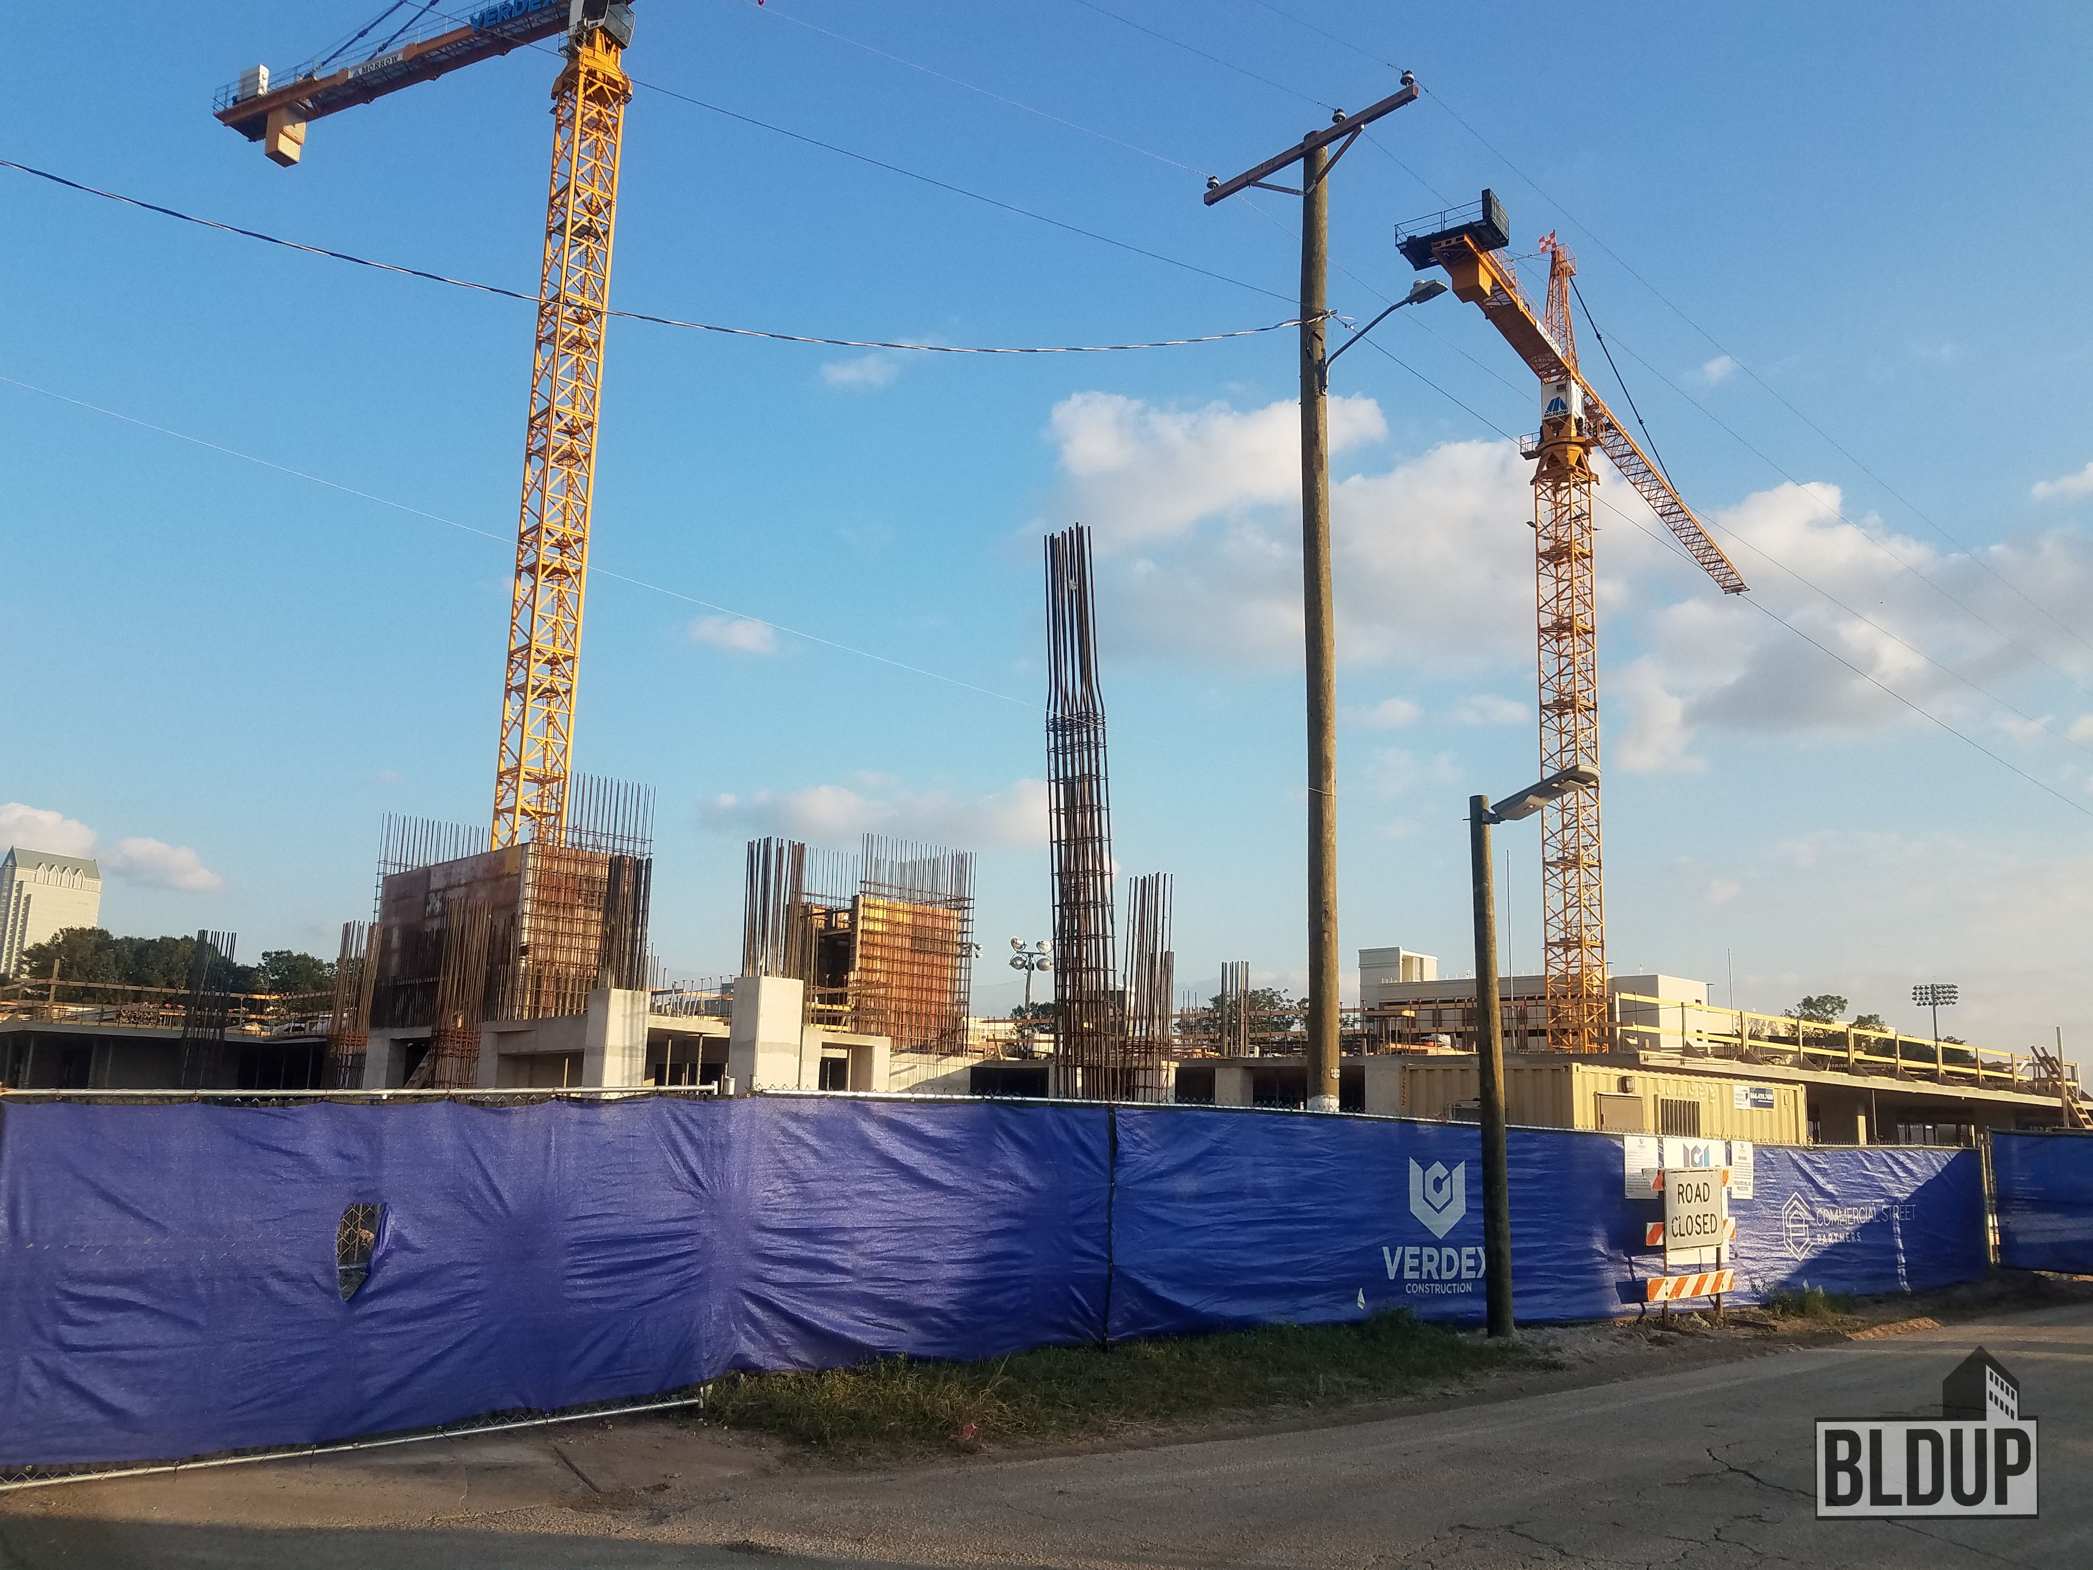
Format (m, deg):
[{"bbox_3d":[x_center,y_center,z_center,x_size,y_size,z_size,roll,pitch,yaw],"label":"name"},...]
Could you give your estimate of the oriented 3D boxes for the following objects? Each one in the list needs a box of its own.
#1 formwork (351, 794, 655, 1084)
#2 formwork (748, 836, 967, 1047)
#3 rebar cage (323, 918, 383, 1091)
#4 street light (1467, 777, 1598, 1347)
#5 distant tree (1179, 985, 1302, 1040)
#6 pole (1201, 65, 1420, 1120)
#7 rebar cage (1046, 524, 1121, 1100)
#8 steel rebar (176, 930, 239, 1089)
[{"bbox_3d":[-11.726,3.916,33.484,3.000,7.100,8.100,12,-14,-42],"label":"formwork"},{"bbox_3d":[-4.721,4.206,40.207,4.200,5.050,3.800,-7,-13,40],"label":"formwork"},{"bbox_3d":[-16.532,5.949,37.450,0.700,5.229,0.700,12,-14,-42],"label":"rebar cage"},{"bbox_3d":[4.329,2.342,13.834,0.360,4.914,1.295,12,-14,-42],"label":"street light"},{"bbox_3d":[14.442,19.191,113.492,10.000,9.137,9.500,2,-11,0],"label":"distant tree"},{"bbox_3d":[2.602,-0.950,15.199,0.420,11.780,2.450,12,-14,-42],"label":"pole"},{"bbox_3d":[0.563,1.171,23.184,0.660,10.424,0.660,12,-14,-42],"label":"rebar cage"},{"bbox_3d":[-19.738,5.925,36.927,0.700,4.885,0.700,12,-14,-42],"label":"steel rebar"}]

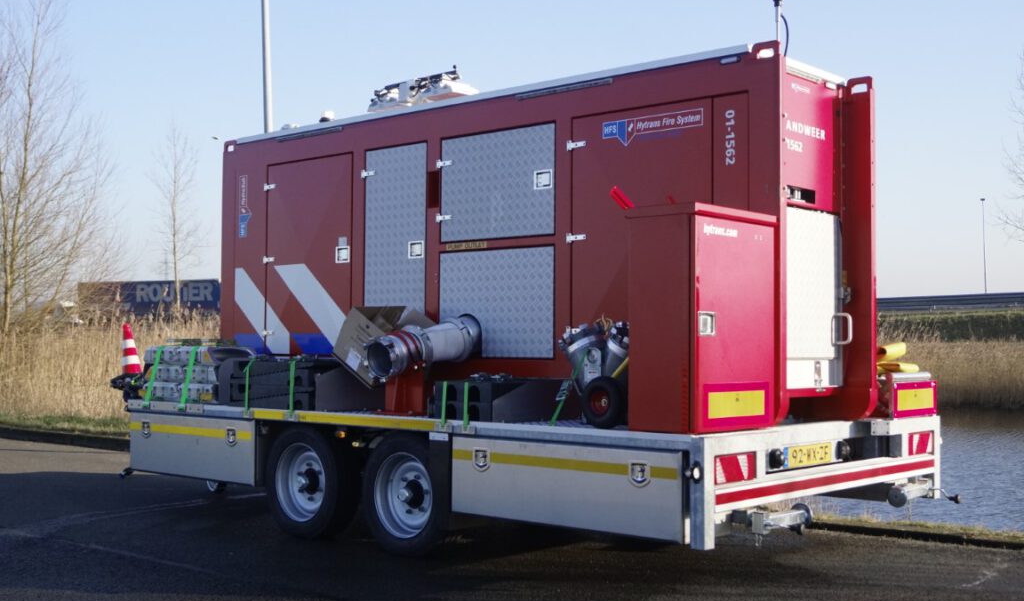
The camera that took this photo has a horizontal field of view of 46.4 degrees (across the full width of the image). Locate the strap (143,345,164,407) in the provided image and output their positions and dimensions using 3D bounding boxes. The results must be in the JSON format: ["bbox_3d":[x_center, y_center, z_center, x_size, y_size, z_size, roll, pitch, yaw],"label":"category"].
[{"bbox_3d":[-2.473,0.522,8.264,0.045,0.410,0.140,-2,-3,41],"label":"strap"}]

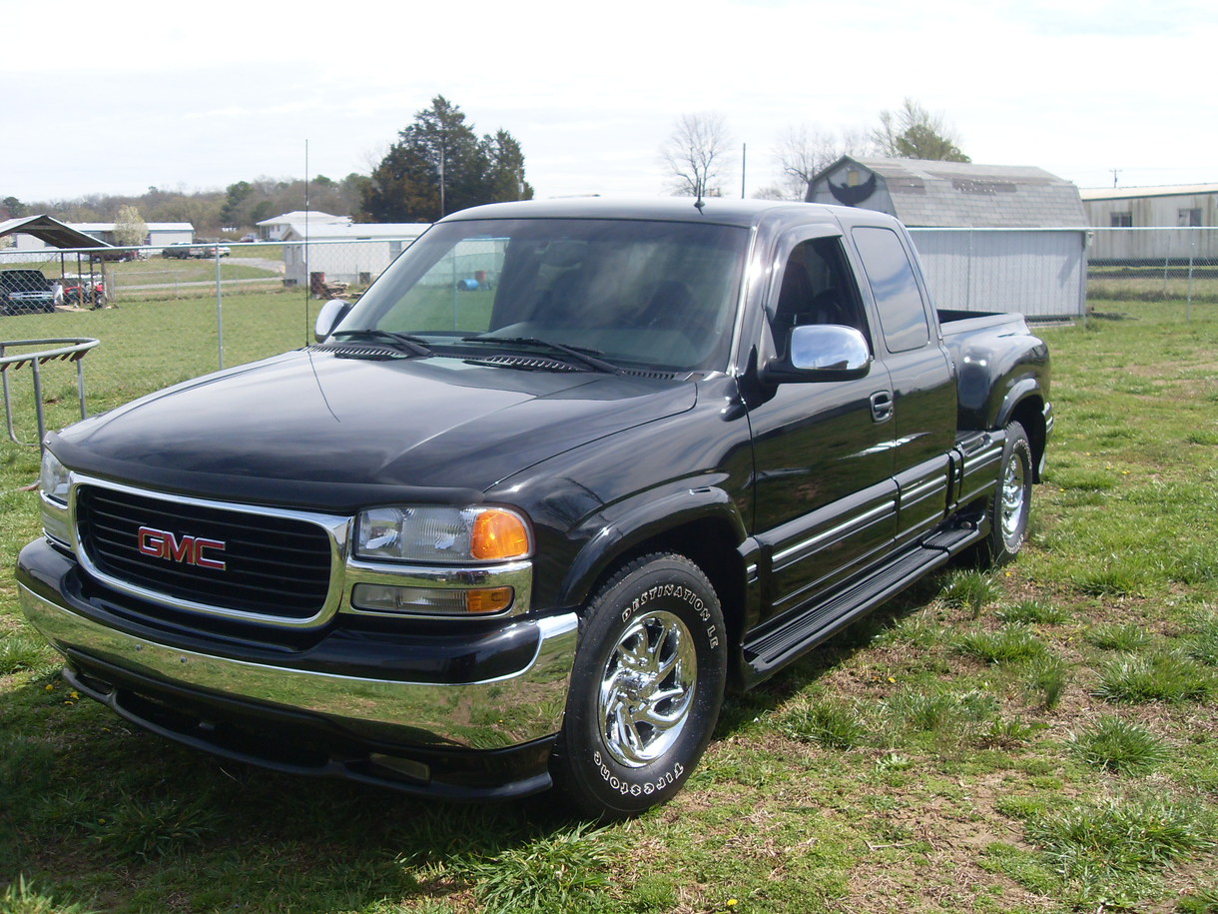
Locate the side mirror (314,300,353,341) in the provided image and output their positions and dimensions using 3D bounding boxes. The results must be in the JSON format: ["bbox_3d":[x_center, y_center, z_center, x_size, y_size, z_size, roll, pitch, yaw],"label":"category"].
[{"bbox_3d":[-1.039,-0.531,5.039,0.260,0.180,0.130,7,11,31],"label":"side mirror"}]

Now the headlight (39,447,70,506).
[{"bbox_3d":[-1.617,0.046,3.892,0.320,0.140,0.270,7,11,32],"label":"headlight"}]

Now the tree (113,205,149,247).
[{"bbox_3d":[-40.449,-19.317,110.000,3.037,3.712,2.885,1,9,0],"label":"tree"}]

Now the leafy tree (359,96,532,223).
[{"bbox_3d":[-11.535,-19.402,92.000,12.000,12.300,10.500,0,9,0],"label":"leafy tree"}]

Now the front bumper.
[{"bbox_3d":[-0.992,0.523,3.375,1.930,0.490,0.440,7,11,31],"label":"front bumper"}]

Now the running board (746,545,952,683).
[{"bbox_3d":[0.895,0.549,4.885,0.200,0.110,1.820,7,11,32],"label":"running board"}]

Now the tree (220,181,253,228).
[{"bbox_3d":[-62.845,-42.178,220.000,6.000,9.500,6.000,0,9,0],"label":"tree"}]

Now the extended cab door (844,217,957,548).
[{"bbox_3d":[1.140,-0.328,5.143,0.290,1.240,0.780,7,11,31],"label":"extended cab door"}]

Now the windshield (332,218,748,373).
[{"bbox_3d":[-0.271,-0.569,4.543,1.660,0.160,0.800,7,52,32],"label":"windshield"}]

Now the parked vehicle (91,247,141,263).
[{"bbox_3d":[-42.472,-17.564,112.000,4.800,1.500,1.800,-2,9,-11],"label":"parked vehicle"}]

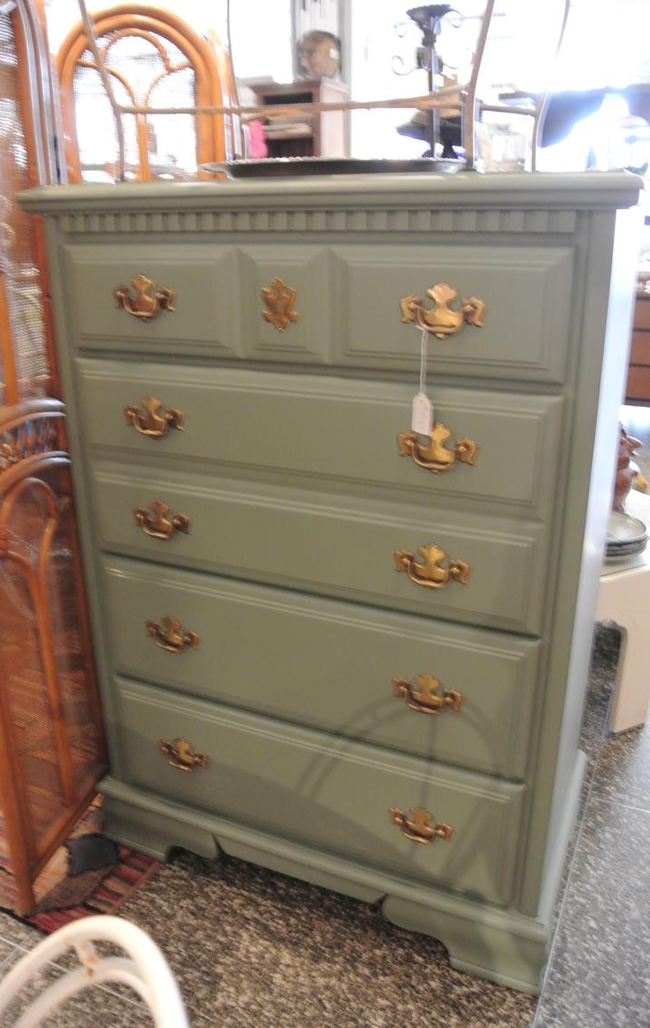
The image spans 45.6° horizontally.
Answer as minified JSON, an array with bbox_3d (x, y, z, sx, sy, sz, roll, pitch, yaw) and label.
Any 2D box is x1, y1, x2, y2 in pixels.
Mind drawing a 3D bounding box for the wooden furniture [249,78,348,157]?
[{"bbox_3d":[-0.119,-1.325,4.351,0.400,1.910,0.345,8,22,23],"label":"wooden furniture"}]

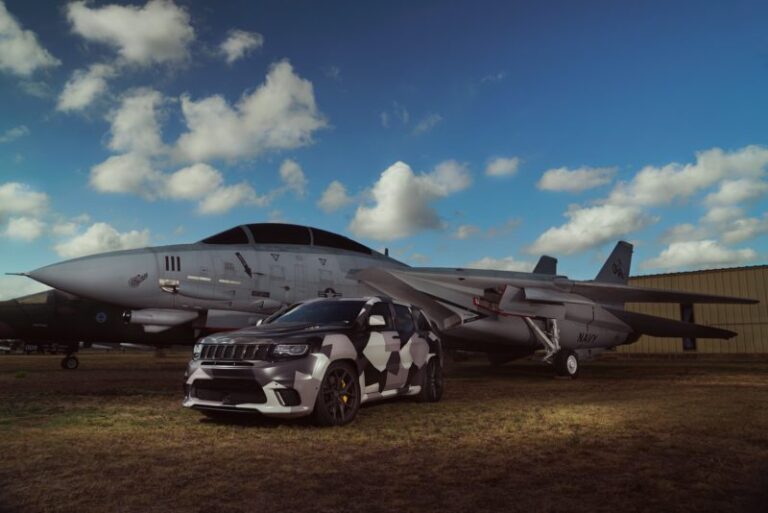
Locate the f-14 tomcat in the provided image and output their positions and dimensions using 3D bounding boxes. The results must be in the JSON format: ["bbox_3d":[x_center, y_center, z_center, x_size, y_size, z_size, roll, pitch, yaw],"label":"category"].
[{"bbox_3d":[0.836,1.073,15.176,19.100,4.850,11.500,9,-13,-37],"label":"f-14 tomcat"}]

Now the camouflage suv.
[{"bbox_3d":[-0.656,1.427,8.050,2.060,1.720,4.810,-5,-11,27],"label":"camouflage suv"}]

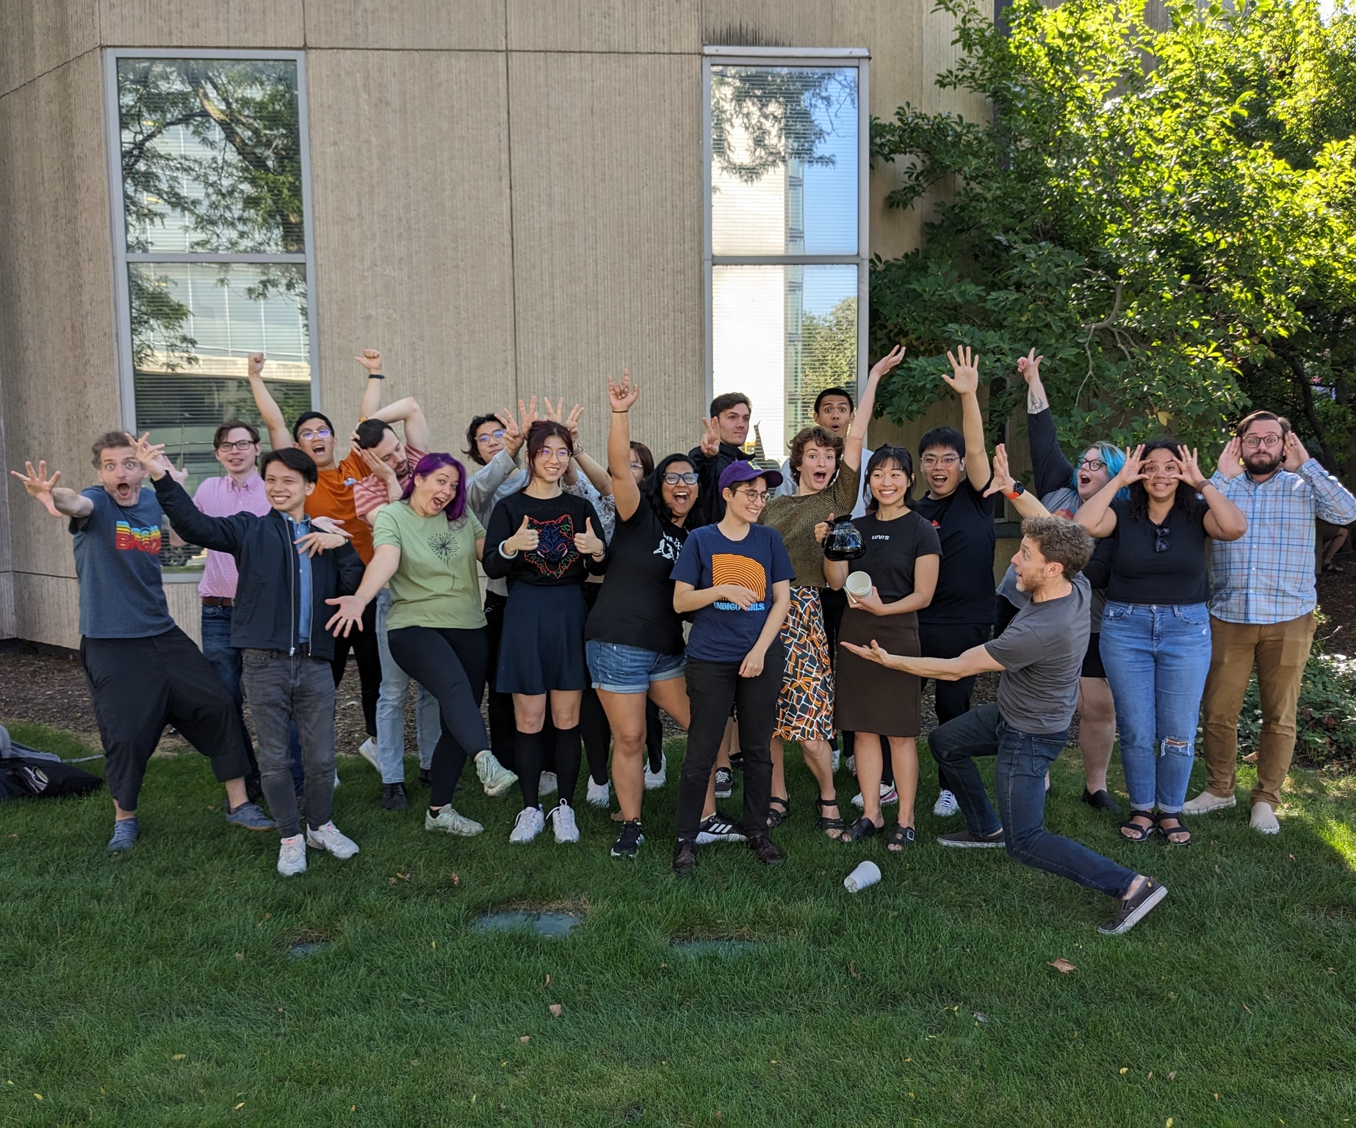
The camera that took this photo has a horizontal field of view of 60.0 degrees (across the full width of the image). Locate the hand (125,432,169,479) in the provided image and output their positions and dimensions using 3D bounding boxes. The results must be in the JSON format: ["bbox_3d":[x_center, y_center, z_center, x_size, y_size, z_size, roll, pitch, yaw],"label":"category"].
[{"bbox_3d":[-1.972,-0.399,4.350,0.100,0.190,0.150,-30,4,-43],"label":"hand"}]

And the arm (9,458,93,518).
[{"bbox_3d":[-2.220,-0.265,4.220,0.185,0.195,0.520,-2,5,-10],"label":"arm"}]

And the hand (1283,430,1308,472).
[{"bbox_3d":[2.674,-0.486,5.080,0.100,0.175,0.080,-6,6,30],"label":"hand"}]

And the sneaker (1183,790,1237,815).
[{"bbox_3d":[2.300,1.025,5.050,0.270,0.090,0.100,-3,6,-21],"label":"sneaker"}]

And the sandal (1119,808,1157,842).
[{"bbox_3d":[1.945,1.079,4.951,0.105,0.095,0.250,2,6,32],"label":"sandal"}]

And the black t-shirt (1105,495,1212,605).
[{"bbox_3d":[1.909,-0.058,4.660,0.440,0.430,0.280,1,6,19],"label":"black t-shirt"}]

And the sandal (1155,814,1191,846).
[{"bbox_3d":[2.046,1.084,4.855,0.100,0.085,0.250,0,5,10],"label":"sandal"}]

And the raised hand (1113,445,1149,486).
[{"bbox_3d":[1.749,-0.377,4.530,0.135,0.165,0.100,-1,5,0],"label":"raised hand"}]

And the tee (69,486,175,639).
[{"bbox_3d":[-2.328,-0.007,4.930,0.260,0.610,0.410,3,7,38],"label":"tee"}]

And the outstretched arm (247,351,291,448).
[{"bbox_3d":[-1.852,-0.733,5.320,0.125,0.480,0.125,-17,5,-5],"label":"outstretched arm"}]

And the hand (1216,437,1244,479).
[{"bbox_3d":[2.344,-0.451,4.980,0.100,0.180,0.060,11,5,-1],"label":"hand"}]

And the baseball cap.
[{"bbox_3d":[0.288,-0.354,4.680,0.270,0.140,0.180,3,7,38],"label":"baseball cap"}]

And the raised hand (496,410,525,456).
[{"bbox_3d":[-0.756,-0.595,5.300,0.100,0.205,0.075,-18,5,11],"label":"raised hand"}]

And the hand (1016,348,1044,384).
[{"bbox_3d":[1.566,-0.881,5.220,0.110,0.155,0.100,3,6,35],"label":"hand"}]

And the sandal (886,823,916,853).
[{"bbox_3d":[0.931,1.108,4.851,0.100,0.085,0.250,2,6,26],"label":"sandal"}]

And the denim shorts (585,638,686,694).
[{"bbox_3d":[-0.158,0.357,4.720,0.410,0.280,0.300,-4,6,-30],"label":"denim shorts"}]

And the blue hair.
[{"bbox_3d":[1.893,-0.413,5.250,0.225,0.275,0.210,-2,6,-38],"label":"blue hair"}]

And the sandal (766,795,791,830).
[{"bbox_3d":[0.422,1.067,5.060,0.095,0.090,0.255,2,6,29],"label":"sandal"}]

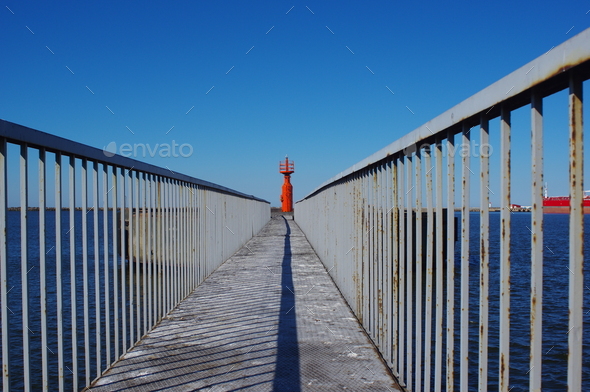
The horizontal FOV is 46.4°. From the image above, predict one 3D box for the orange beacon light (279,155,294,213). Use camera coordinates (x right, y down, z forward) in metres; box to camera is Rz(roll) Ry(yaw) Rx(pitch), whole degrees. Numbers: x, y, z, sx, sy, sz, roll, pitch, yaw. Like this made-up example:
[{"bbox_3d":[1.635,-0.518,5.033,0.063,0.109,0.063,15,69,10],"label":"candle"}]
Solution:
[{"bbox_3d":[-0.640,-1.050,58.000,1.260,4.880,1.260,0,-1,0],"label":"orange beacon light"}]

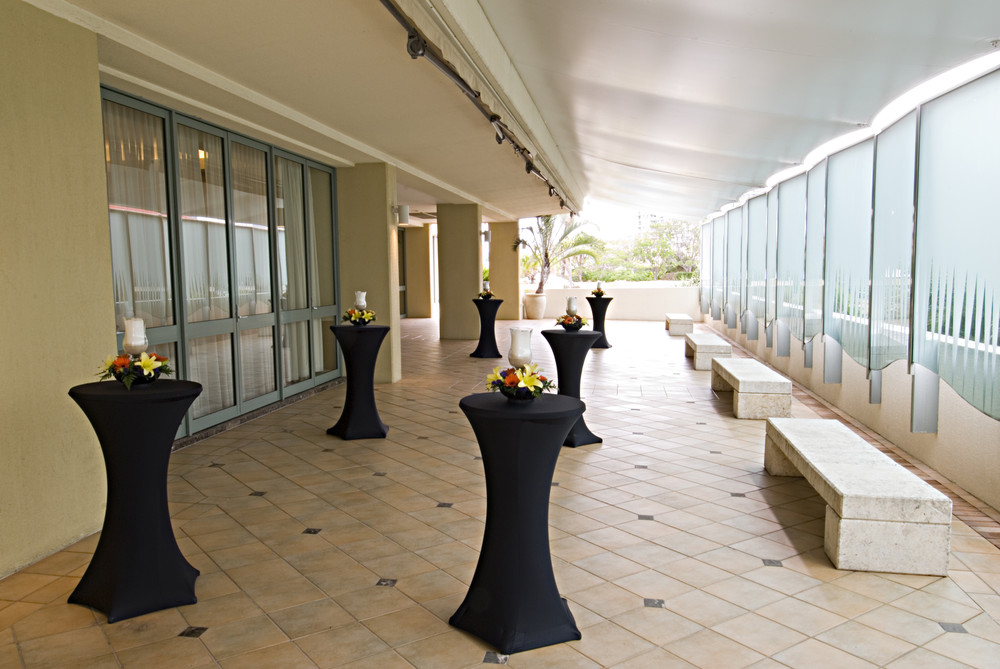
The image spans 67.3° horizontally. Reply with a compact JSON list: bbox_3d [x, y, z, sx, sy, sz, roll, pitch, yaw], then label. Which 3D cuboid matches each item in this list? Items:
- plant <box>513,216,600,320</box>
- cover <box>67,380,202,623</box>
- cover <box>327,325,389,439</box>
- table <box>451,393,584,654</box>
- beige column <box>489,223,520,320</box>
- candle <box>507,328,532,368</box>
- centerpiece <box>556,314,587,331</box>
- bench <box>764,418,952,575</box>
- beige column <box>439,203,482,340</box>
[{"bbox_3d":[1.867,-2.333,24.315,2.752,3.700,2.615,0,5,9],"label":"plant"},{"bbox_3d":[-1.885,0.830,3.919,0.625,1.095,0.625,0,5,9],"label":"cover"},{"bbox_3d":[-1.456,0.487,7.850,0.630,1.100,0.630,0,5,0],"label":"cover"},{"bbox_3d":[0.105,0.870,3.675,0.630,1.100,0.630,0,5,0],"label":"table"},{"bbox_3d":[0.158,-2.096,24.700,0.972,3.211,0.524,0,5,9],"label":"beige column"},{"bbox_3d":[0.096,0.071,3.511,0.117,0.203,0.117,0,5,9],"label":"candle"},{"bbox_3d":[0.699,-0.114,7.264,0.314,0.160,0.314,0,5,9],"label":"centerpiece"},{"bbox_3d":[2.450,1.059,5.432,0.580,0.450,2.260,1,5,9],"label":"bench"},{"bbox_3d":[-0.943,-1.510,18.244,0.938,3.211,0.524,0,5,9],"label":"beige column"}]

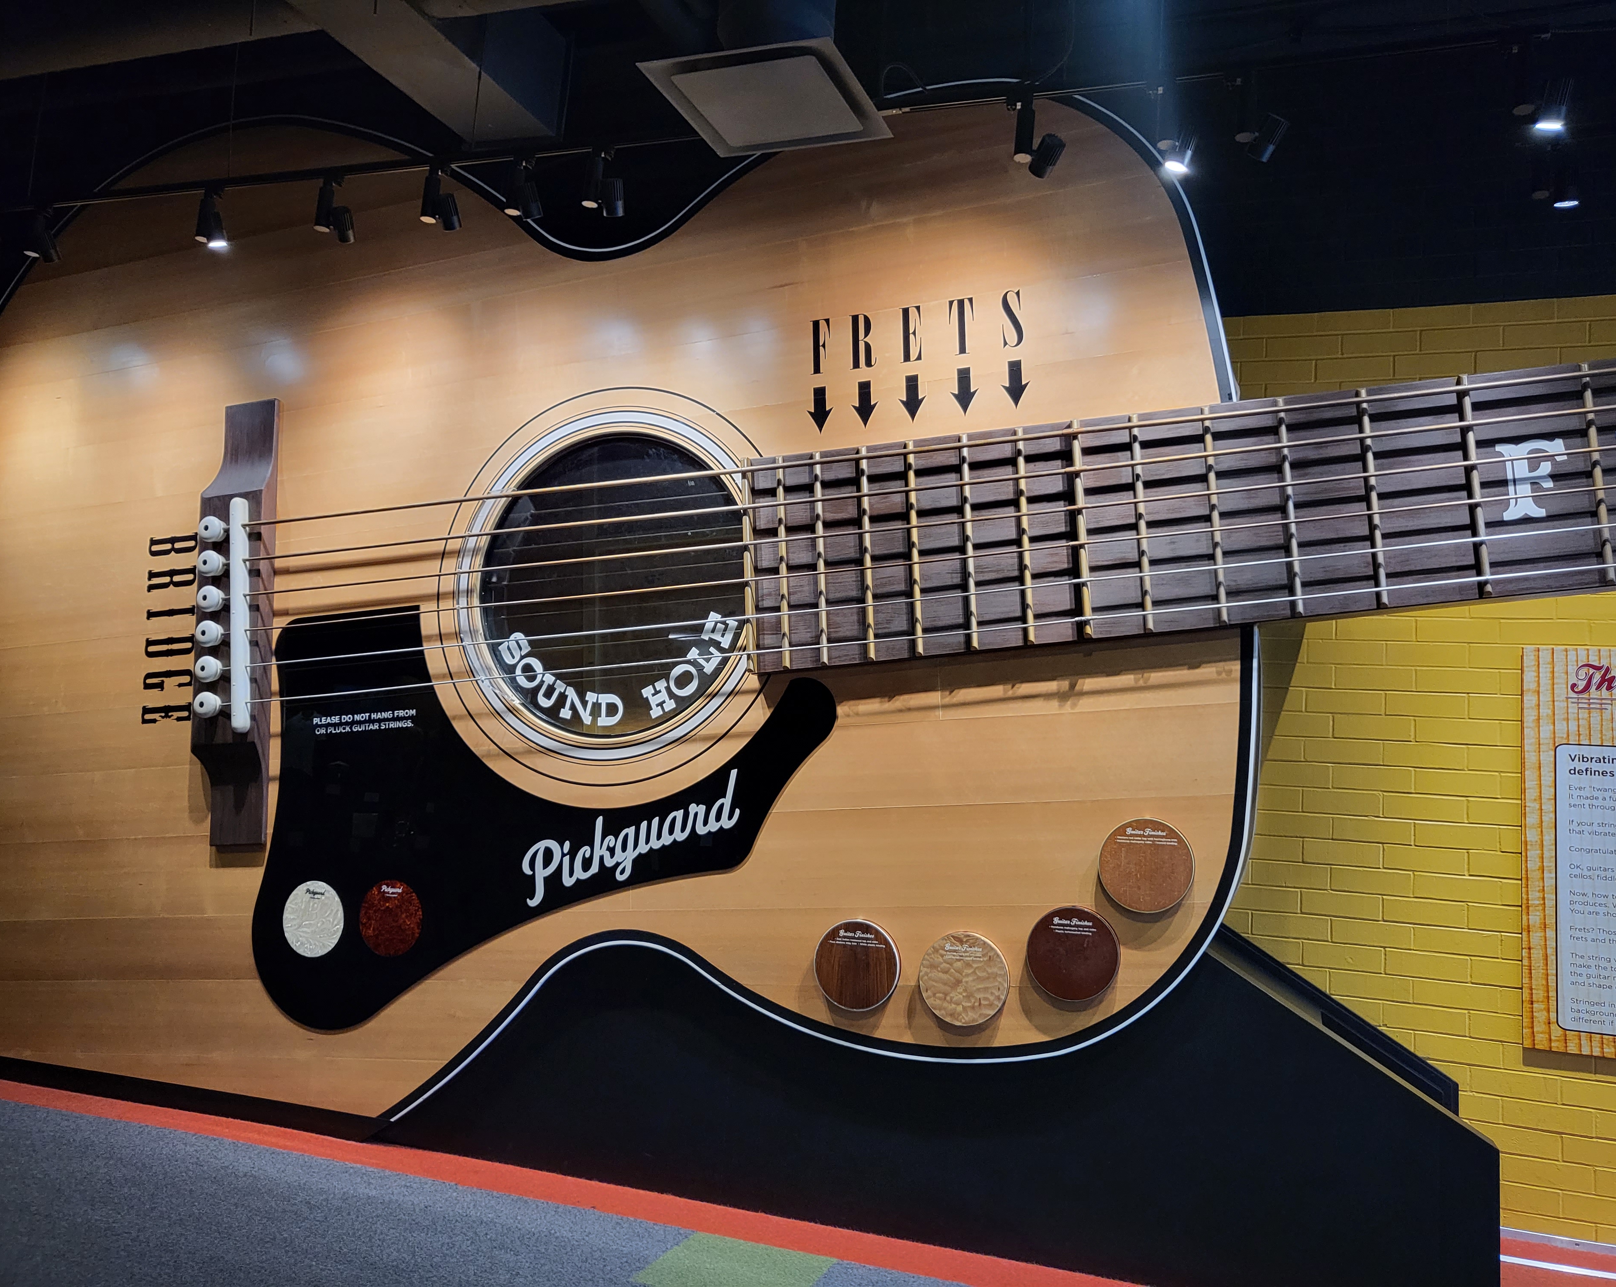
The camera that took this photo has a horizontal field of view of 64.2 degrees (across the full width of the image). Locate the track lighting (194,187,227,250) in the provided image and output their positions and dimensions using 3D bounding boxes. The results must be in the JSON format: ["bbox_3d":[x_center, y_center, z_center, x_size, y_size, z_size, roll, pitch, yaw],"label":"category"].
[{"bbox_3d":[-2.377,-1.694,5.137,0.130,0.220,0.100,7,-8,-16],"label":"track lighting"}]

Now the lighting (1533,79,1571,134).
[{"bbox_3d":[2.061,-1.492,3.563,0.064,0.135,0.064,11,6,22],"label":"lighting"}]

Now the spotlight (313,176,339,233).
[{"bbox_3d":[-1.853,-1.687,4.955,0.065,0.213,0.065,1,-9,21],"label":"spotlight"}]

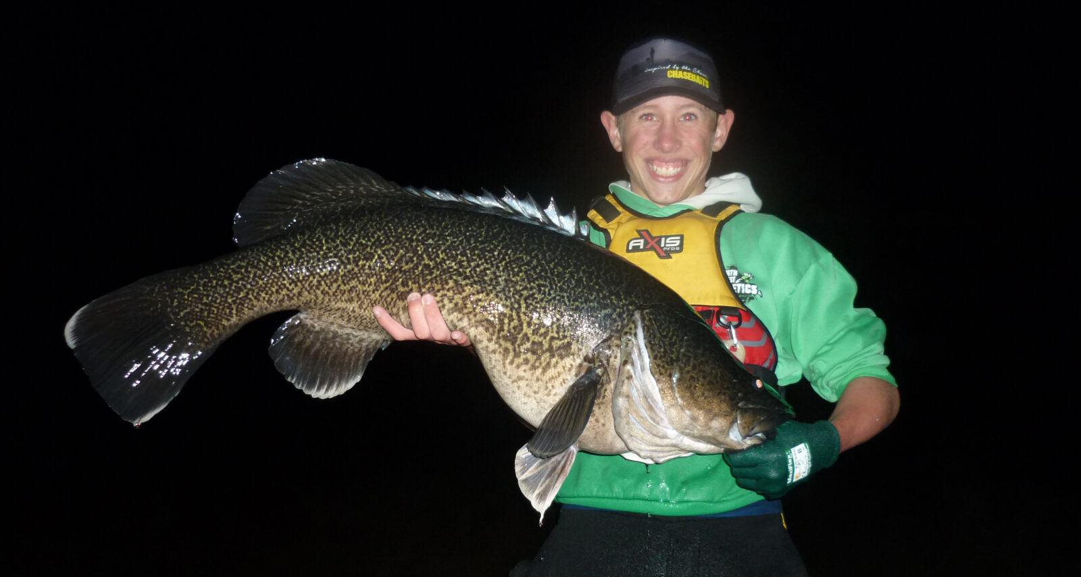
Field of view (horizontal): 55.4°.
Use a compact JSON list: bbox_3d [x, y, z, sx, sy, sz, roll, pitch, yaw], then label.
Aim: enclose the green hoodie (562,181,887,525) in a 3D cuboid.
[{"bbox_3d":[0.235,0.075,1.560,0.560,0.490,0.350,0,4,6],"label":"green hoodie"}]

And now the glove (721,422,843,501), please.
[{"bbox_3d":[0.314,0.219,1.330,0.148,0.095,0.095,-2,4,-25],"label":"glove"}]

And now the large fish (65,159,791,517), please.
[{"bbox_3d":[-0.100,0.064,1.220,0.850,0.360,0.220,14,-1,-11],"label":"large fish"}]

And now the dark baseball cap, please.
[{"bbox_3d":[0.192,-0.319,1.555,0.168,0.128,0.250,0,4,7],"label":"dark baseball cap"}]

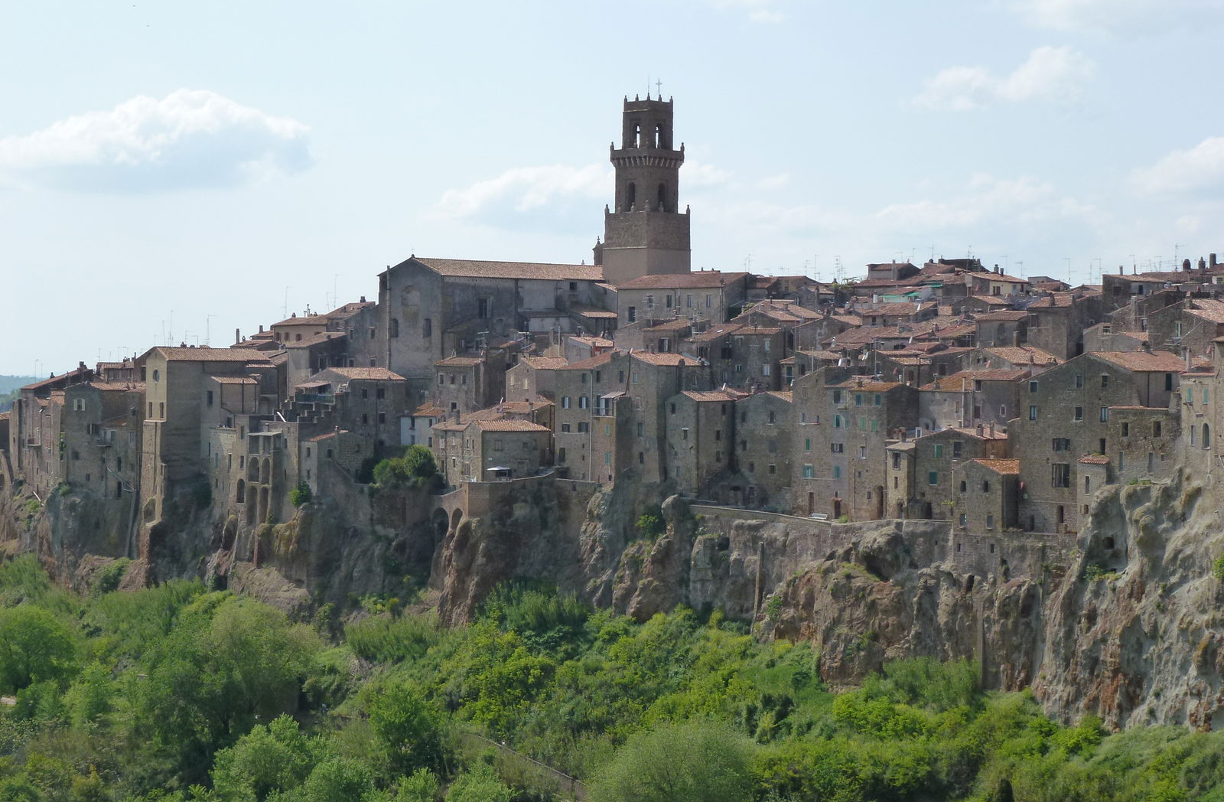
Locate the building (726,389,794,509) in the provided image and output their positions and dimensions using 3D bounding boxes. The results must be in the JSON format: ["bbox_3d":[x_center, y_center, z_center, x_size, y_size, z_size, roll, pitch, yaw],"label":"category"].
[{"bbox_3d":[19.250,6.160,366.000,7.800,14.600,8.000,0,0,18],"label":"building"}]

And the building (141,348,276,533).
[{"bbox_3d":[-51.300,4.710,366.000,14.000,22.300,9.000,0,0,-23],"label":"building"}]

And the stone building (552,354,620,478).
[{"bbox_3d":[-3.030,1.960,360.000,5.600,15.300,8.200,0,0,25],"label":"stone building"}]

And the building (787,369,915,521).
[{"bbox_3d":[29.810,5.310,358.000,13.000,18.000,7.700,0,0,28],"label":"building"}]

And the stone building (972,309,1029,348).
[{"bbox_3d":[53.050,-9.700,394.670,6.440,5.470,4.900,0,0,28],"label":"stone building"}]

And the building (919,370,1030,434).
[{"bbox_3d":[46.740,0.740,372.000,12.500,9.500,8.500,0,0,25],"label":"building"}]

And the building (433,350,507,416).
[{"bbox_3d":[-19.170,-2.190,389.860,8.040,8.870,5.720,0,0,45],"label":"building"}]

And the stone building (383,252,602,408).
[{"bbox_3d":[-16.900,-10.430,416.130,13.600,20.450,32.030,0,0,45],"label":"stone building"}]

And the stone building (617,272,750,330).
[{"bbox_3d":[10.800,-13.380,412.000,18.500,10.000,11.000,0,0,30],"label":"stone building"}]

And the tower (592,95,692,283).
[{"bbox_3d":[5.180,-30.160,424.370,8.860,29.110,9.160,0,0,45],"label":"tower"}]

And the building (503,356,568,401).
[{"bbox_3d":[-9.460,-2.070,380.000,7.000,7.500,7.200,0,0,-32],"label":"building"}]

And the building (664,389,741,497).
[{"bbox_3d":[11.570,5.320,370.790,5.780,13.700,7.770,0,0,45],"label":"building"}]

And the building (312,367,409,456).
[{"bbox_3d":[-33.500,1.400,386.380,9.940,11.850,8.100,0,0,-45],"label":"building"}]

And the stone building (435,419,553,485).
[{"bbox_3d":[-14.960,6.350,360.000,10.000,8.400,11.800,0,0,-27],"label":"stone building"}]

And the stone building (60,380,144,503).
[{"bbox_3d":[-65.040,5.190,370.000,6.300,15.000,8.200,0,0,40],"label":"stone building"}]

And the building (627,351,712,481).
[{"bbox_3d":[7.250,2.040,374.590,6.000,16.800,9.800,0,0,45],"label":"building"}]

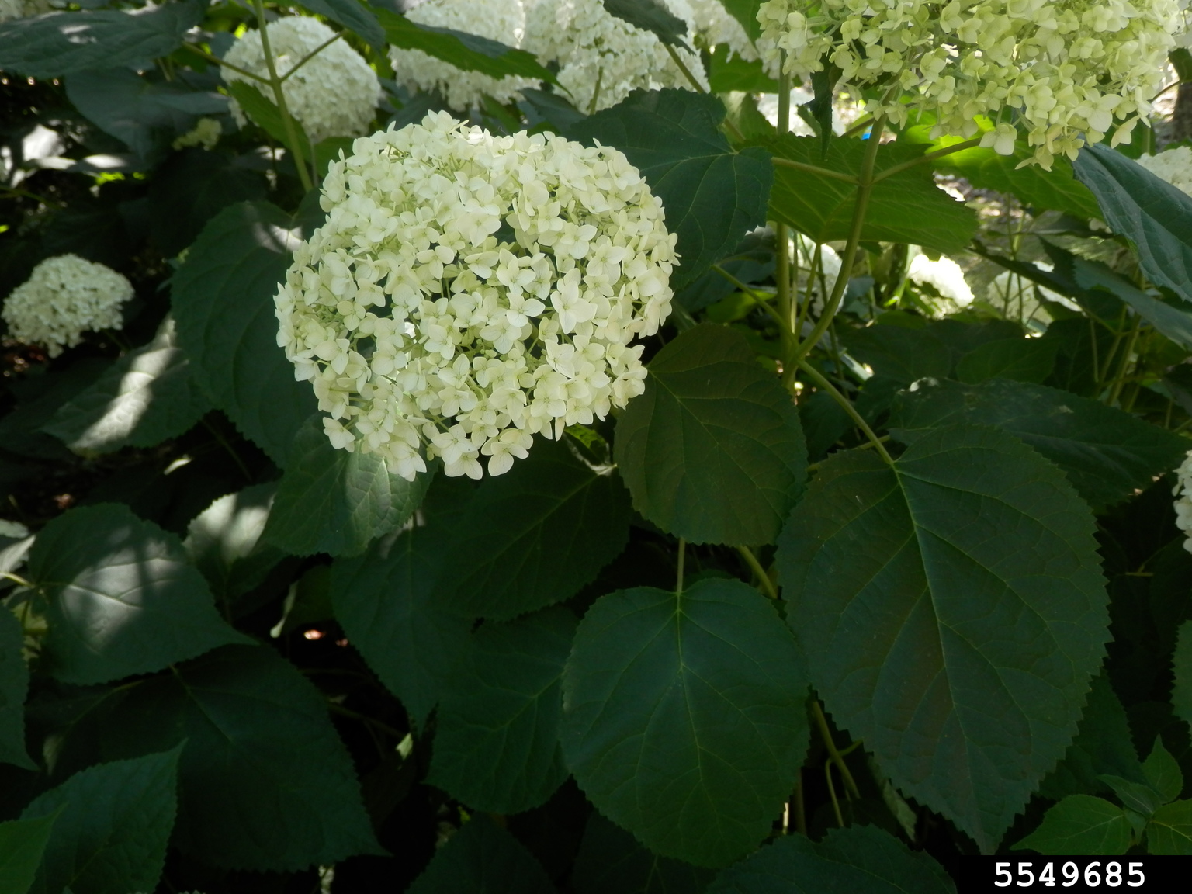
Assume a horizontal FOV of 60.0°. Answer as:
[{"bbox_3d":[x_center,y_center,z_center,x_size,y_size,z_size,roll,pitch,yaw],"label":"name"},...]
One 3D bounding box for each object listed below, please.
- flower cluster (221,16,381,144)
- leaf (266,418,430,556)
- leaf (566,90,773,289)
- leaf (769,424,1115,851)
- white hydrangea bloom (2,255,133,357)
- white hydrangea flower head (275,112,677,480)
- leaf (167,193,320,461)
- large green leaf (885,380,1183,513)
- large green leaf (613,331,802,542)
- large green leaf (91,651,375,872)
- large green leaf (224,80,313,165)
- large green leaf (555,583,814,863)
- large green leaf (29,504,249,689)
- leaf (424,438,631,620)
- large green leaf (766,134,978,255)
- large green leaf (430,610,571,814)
[{"bbox_3d":[-0.342,-0.427,1.200,0.180,0.145,0.165,0,20,0],"label":"flower cluster"},{"bbox_3d":[-0.131,0.017,0.540,0.091,0.032,0.098,3,57,-8],"label":"leaf"},{"bbox_3d":[0.032,-0.146,0.580,0.137,0.116,0.030,-13,-12,0],"label":"leaf"},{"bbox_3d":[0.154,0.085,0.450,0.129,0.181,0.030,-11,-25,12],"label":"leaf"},{"bbox_3d":[-0.496,-0.133,0.970,0.130,0.095,0.130,-18,28,0],"label":"white hydrangea bloom"},{"bbox_3d":[-0.061,-0.078,0.530,0.190,0.178,0.165,0,20,0],"label":"white hydrangea flower head"},{"bbox_3d":[-0.180,-0.066,0.620,0.145,0.040,0.165,-6,65,7],"label":"leaf"},{"bbox_3d":[0.270,-0.001,0.630,0.175,0.030,0.115,6,38,0],"label":"large green leaf"},{"bbox_3d":[0.054,-0.003,0.510,0.083,0.112,0.028,-29,-13,-1],"label":"large green leaf"},{"bbox_3d":[-0.204,0.180,0.600,0.165,0.030,0.115,36,58,23],"label":"large green leaf"},{"bbox_3d":[-0.290,-0.289,0.920,0.075,0.115,0.025,-31,30,55],"label":"large green leaf"},{"bbox_3d":[0.041,0.128,0.480,0.115,0.140,0.025,2,-20,1],"label":"large green leaf"},{"bbox_3d":[-0.262,0.091,0.600,0.130,0.028,0.106,17,58,-10],"label":"large green leaf"},{"bbox_3d":[-0.037,0.047,0.550,0.128,0.025,0.080,-39,75,-17],"label":"leaf"},{"bbox_3d":[0.166,-0.154,0.630,0.130,0.125,0.035,1,64,-3],"label":"large green leaf"},{"bbox_3d":[-0.044,0.140,0.540,0.117,0.025,0.090,-36,72,-19],"label":"large green leaf"}]

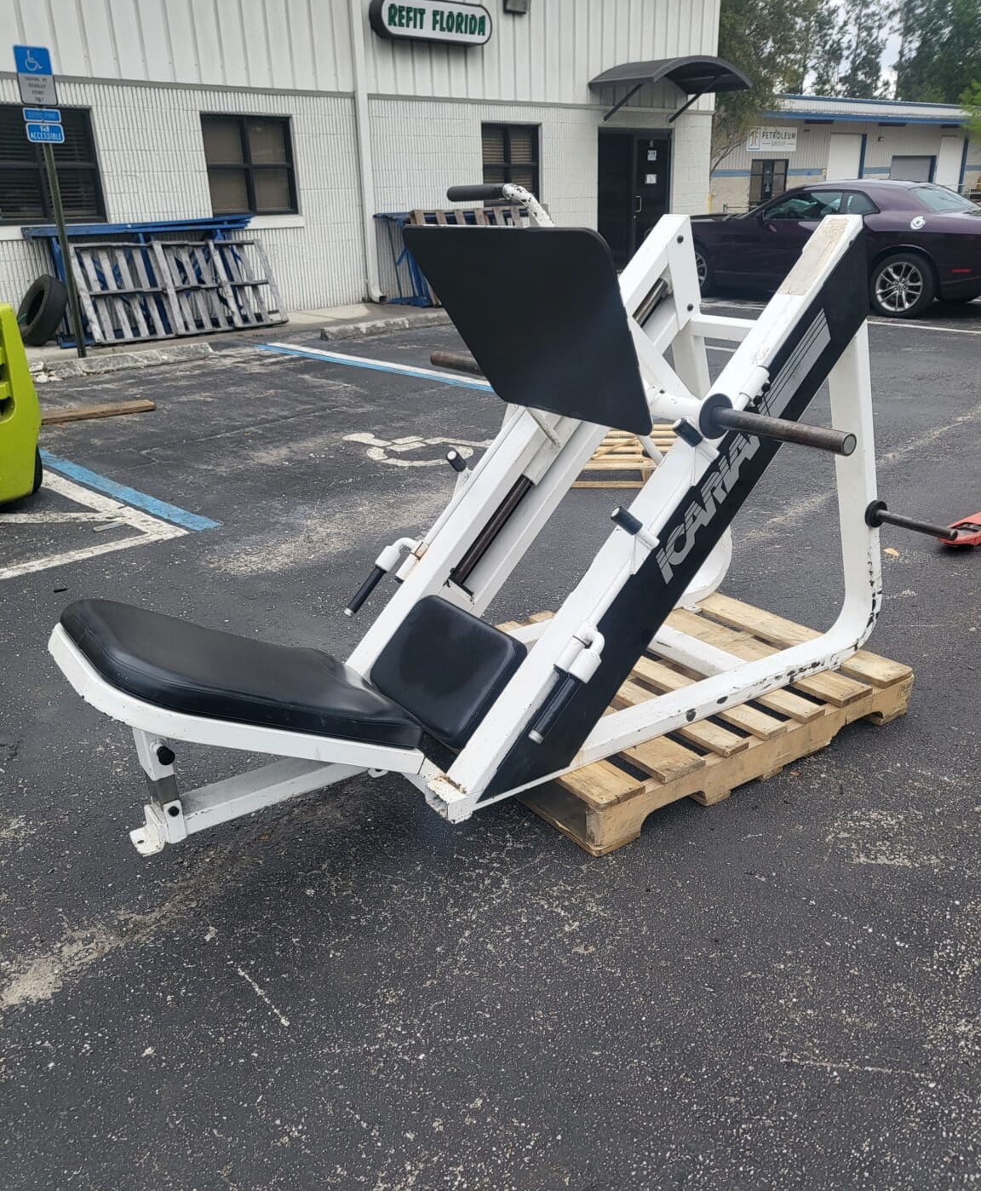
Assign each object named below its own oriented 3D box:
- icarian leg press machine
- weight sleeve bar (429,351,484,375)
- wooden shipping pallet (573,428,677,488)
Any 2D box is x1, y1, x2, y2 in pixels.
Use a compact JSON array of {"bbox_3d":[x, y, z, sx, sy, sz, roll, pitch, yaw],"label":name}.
[{"bbox_3d":[0.039,-0.274,2.506,2.273,1.287,0.705,-14,25,-31],"label":"icarian leg press machine"},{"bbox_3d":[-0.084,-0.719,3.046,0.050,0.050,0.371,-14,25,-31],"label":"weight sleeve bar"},{"bbox_3d":[0.882,-0.860,5.925,1.016,0.135,1.219,0,21,3],"label":"wooden shipping pallet"}]

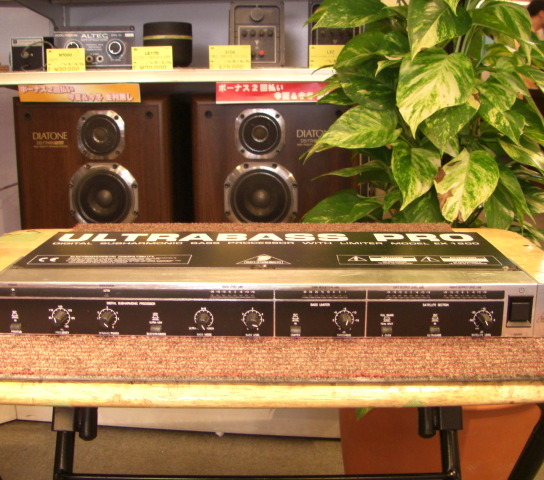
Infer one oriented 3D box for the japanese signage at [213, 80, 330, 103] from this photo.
[{"bbox_3d":[0.029,-0.313,1.490,0.295,0.045,0.008,2,11,9],"label":"japanese signage"}]

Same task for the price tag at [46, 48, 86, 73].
[{"bbox_3d":[-0.461,-0.403,1.575,0.091,0.053,0.008,2,11,9],"label":"price tag"}]

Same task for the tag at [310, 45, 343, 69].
[{"bbox_3d":[0.123,-0.389,1.495,0.091,0.053,0.008,2,11,9],"label":"tag"}]

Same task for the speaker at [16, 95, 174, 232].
[{"bbox_3d":[-0.401,-0.035,1.915,0.390,0.690,0.360,2,11,9],"label":"speaker"}]

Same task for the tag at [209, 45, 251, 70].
[{"bbox_3d":[-0.090,-0.394,1.515,0.091,0.053,0.008,2,11,9],"label":"tag"}]

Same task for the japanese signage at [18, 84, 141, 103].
[{"bbox_3d":[-0.441,-0.336,1.610,0.290,0.043,0.008,2,11,9],"label":"japanese signage"}]

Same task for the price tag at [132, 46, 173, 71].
[{"bbox_3d":[-0.262,-0.398,1.540,0.091,0.053,0.008,2,11,9],"label":"price tag"}]

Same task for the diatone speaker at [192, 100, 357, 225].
[{"bbox_3d":[0.035,-0.026,1.860,0.390,0.690,0.360,2,11,9],"label":"diatone speaker"}]

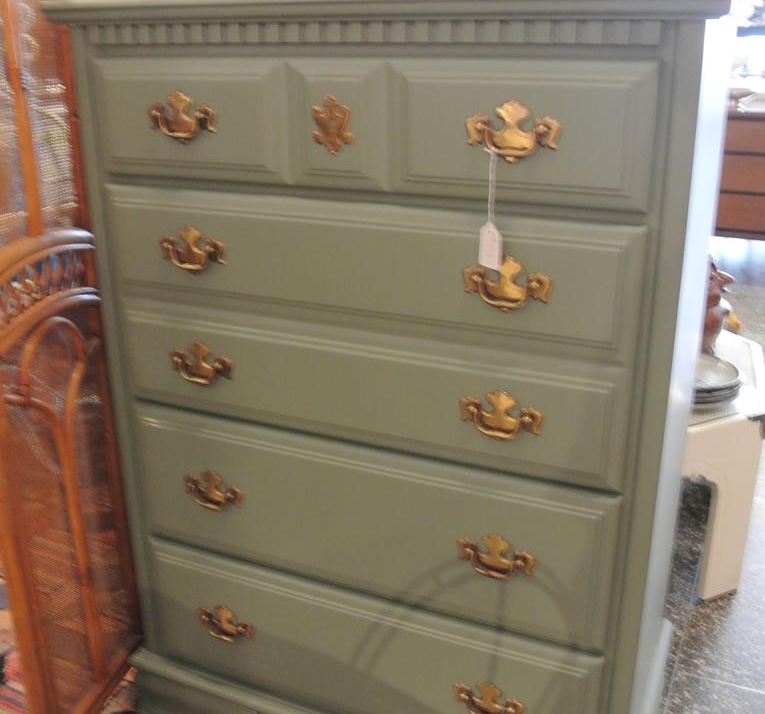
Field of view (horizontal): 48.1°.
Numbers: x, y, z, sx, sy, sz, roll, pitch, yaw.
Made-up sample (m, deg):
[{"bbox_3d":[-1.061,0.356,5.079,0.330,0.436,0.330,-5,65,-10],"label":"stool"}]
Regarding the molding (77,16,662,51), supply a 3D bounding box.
[{"bbox_3d":[-0.054,-0.398,1.057,0.771,0.029,0.016,9,23,23],"label":"molding"}]

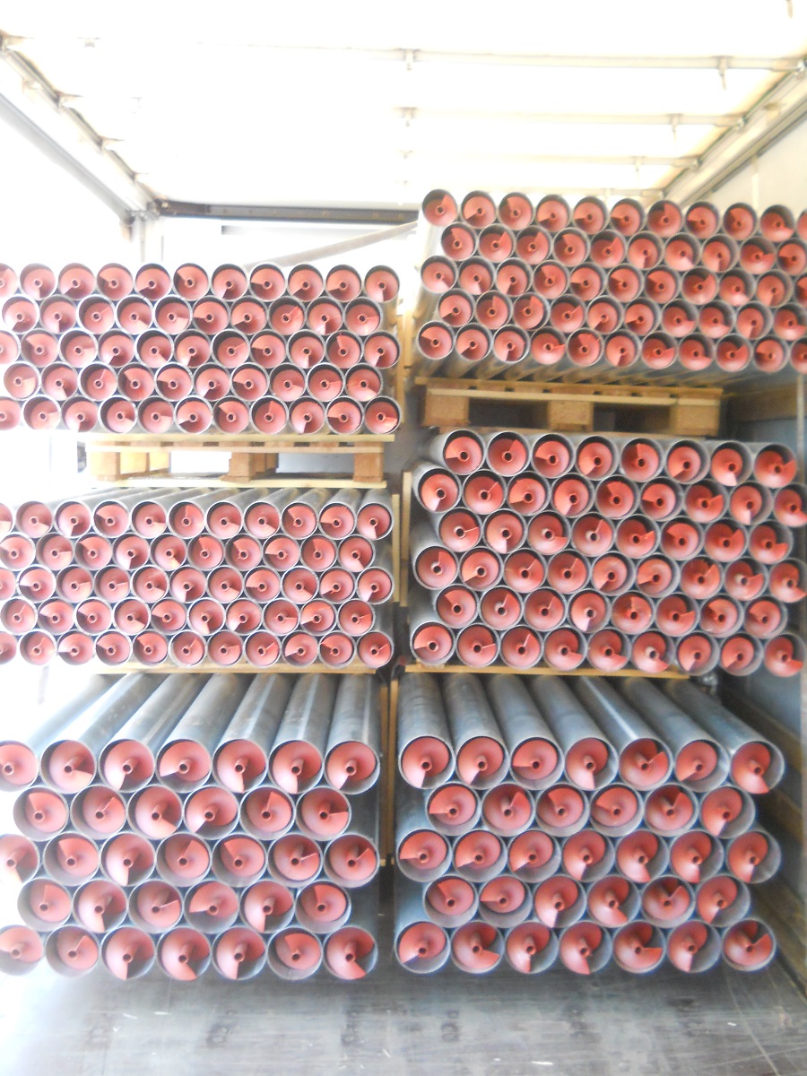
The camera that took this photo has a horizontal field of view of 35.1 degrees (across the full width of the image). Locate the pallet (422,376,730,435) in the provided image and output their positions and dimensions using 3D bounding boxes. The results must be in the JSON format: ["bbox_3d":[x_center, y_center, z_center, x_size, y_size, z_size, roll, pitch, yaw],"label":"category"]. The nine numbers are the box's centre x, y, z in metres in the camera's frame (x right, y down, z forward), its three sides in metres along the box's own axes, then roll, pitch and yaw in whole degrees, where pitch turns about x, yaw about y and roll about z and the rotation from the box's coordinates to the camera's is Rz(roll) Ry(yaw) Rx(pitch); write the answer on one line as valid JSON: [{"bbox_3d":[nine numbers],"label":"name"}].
[{"bbox_3d":[0.576,-0.486,4.918,1.010,0.153,1.130,2,5,-1],"label":"pallet"}]

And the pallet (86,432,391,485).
[{"bbox_3d":[-0.576,-0.313,4.892,1.010,0.153,1.130,0,5,-1],"label":"pallet"}]

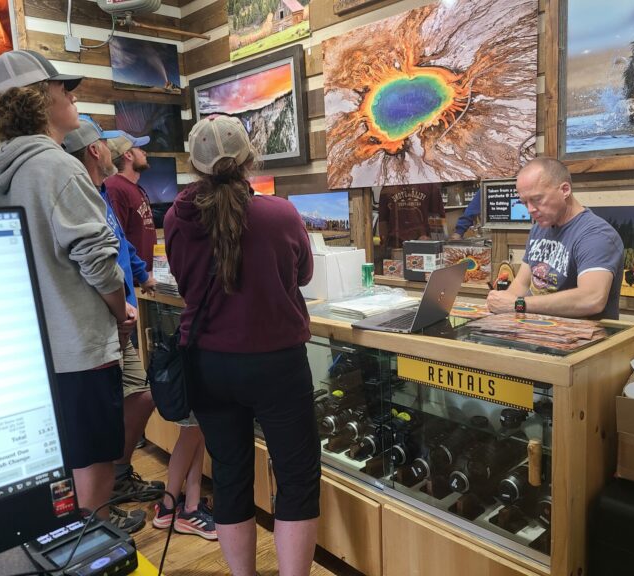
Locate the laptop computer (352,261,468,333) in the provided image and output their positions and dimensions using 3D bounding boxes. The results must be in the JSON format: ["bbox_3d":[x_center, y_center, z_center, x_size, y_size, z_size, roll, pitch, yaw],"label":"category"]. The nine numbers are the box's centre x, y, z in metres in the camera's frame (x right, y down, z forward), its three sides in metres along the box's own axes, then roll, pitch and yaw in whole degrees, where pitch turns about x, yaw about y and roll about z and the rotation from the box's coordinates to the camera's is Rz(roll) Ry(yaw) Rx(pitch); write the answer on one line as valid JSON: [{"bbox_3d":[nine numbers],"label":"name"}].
[{"bbox_3d":[0.310,0.023,1.897,0.280,0.200,0.288,4,11,35],"label":"laptop computer"}]

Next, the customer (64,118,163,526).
[{"bbox_3d":[-0.932,0.158,2.709,0.460,1.830,0.640,-6,10,-22],"label":"customer"}]

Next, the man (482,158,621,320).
[{"bbox_3d":[0.865,0.305,2.105,0.520,1.570,0.530,-5,9,-11],"label":"man"}]

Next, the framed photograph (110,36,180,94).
[{"bbox_3d":[-1.439,-1.881,4.891,0.610,0.406,0.030,-11,12,-42],"label":"framed photograph"}]

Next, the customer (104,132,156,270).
[{"bbox_3d":[-1.091,0.027,3.490,0.400,1.850,0.540,-3,9,0],"label":"customer"}]

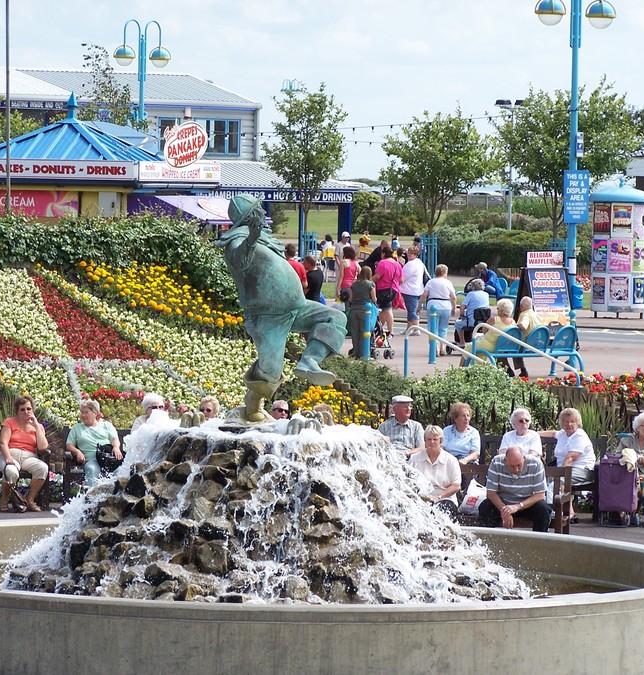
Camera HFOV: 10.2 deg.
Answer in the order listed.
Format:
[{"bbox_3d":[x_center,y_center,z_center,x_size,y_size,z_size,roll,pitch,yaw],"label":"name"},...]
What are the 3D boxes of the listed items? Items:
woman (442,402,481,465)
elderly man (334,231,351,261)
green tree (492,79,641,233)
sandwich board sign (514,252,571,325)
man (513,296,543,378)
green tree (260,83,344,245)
[{"bbox_3d":[1.532,1.348,39.697,0.480,1.260,0.750,1,3,5],"label":"woman"},{"bbox_3d":[0.454,-1.461,80.000,0.380,1.750,0.520,3,3,45],"label":"elderly man"},{"bbox_3d":[5.435,-3.160,81.000,3.300,5.300,3.100,1,2,0],"label":"green tree"},{"bbox_3d":[3.937,-0.644,63.800,0.900,1.740,0.750,-1,3,-38],"label":"sandwich board sign"},{"bbox_3d":[3.021,-0.044,54.449,0.520,1.230,0.720,-1,3,-38],"label":"man"},{"bbox_3d":[-0.402,-3.273,83.000,1.950,5.150,1.950,1,2,0],"label":"green tree"}]

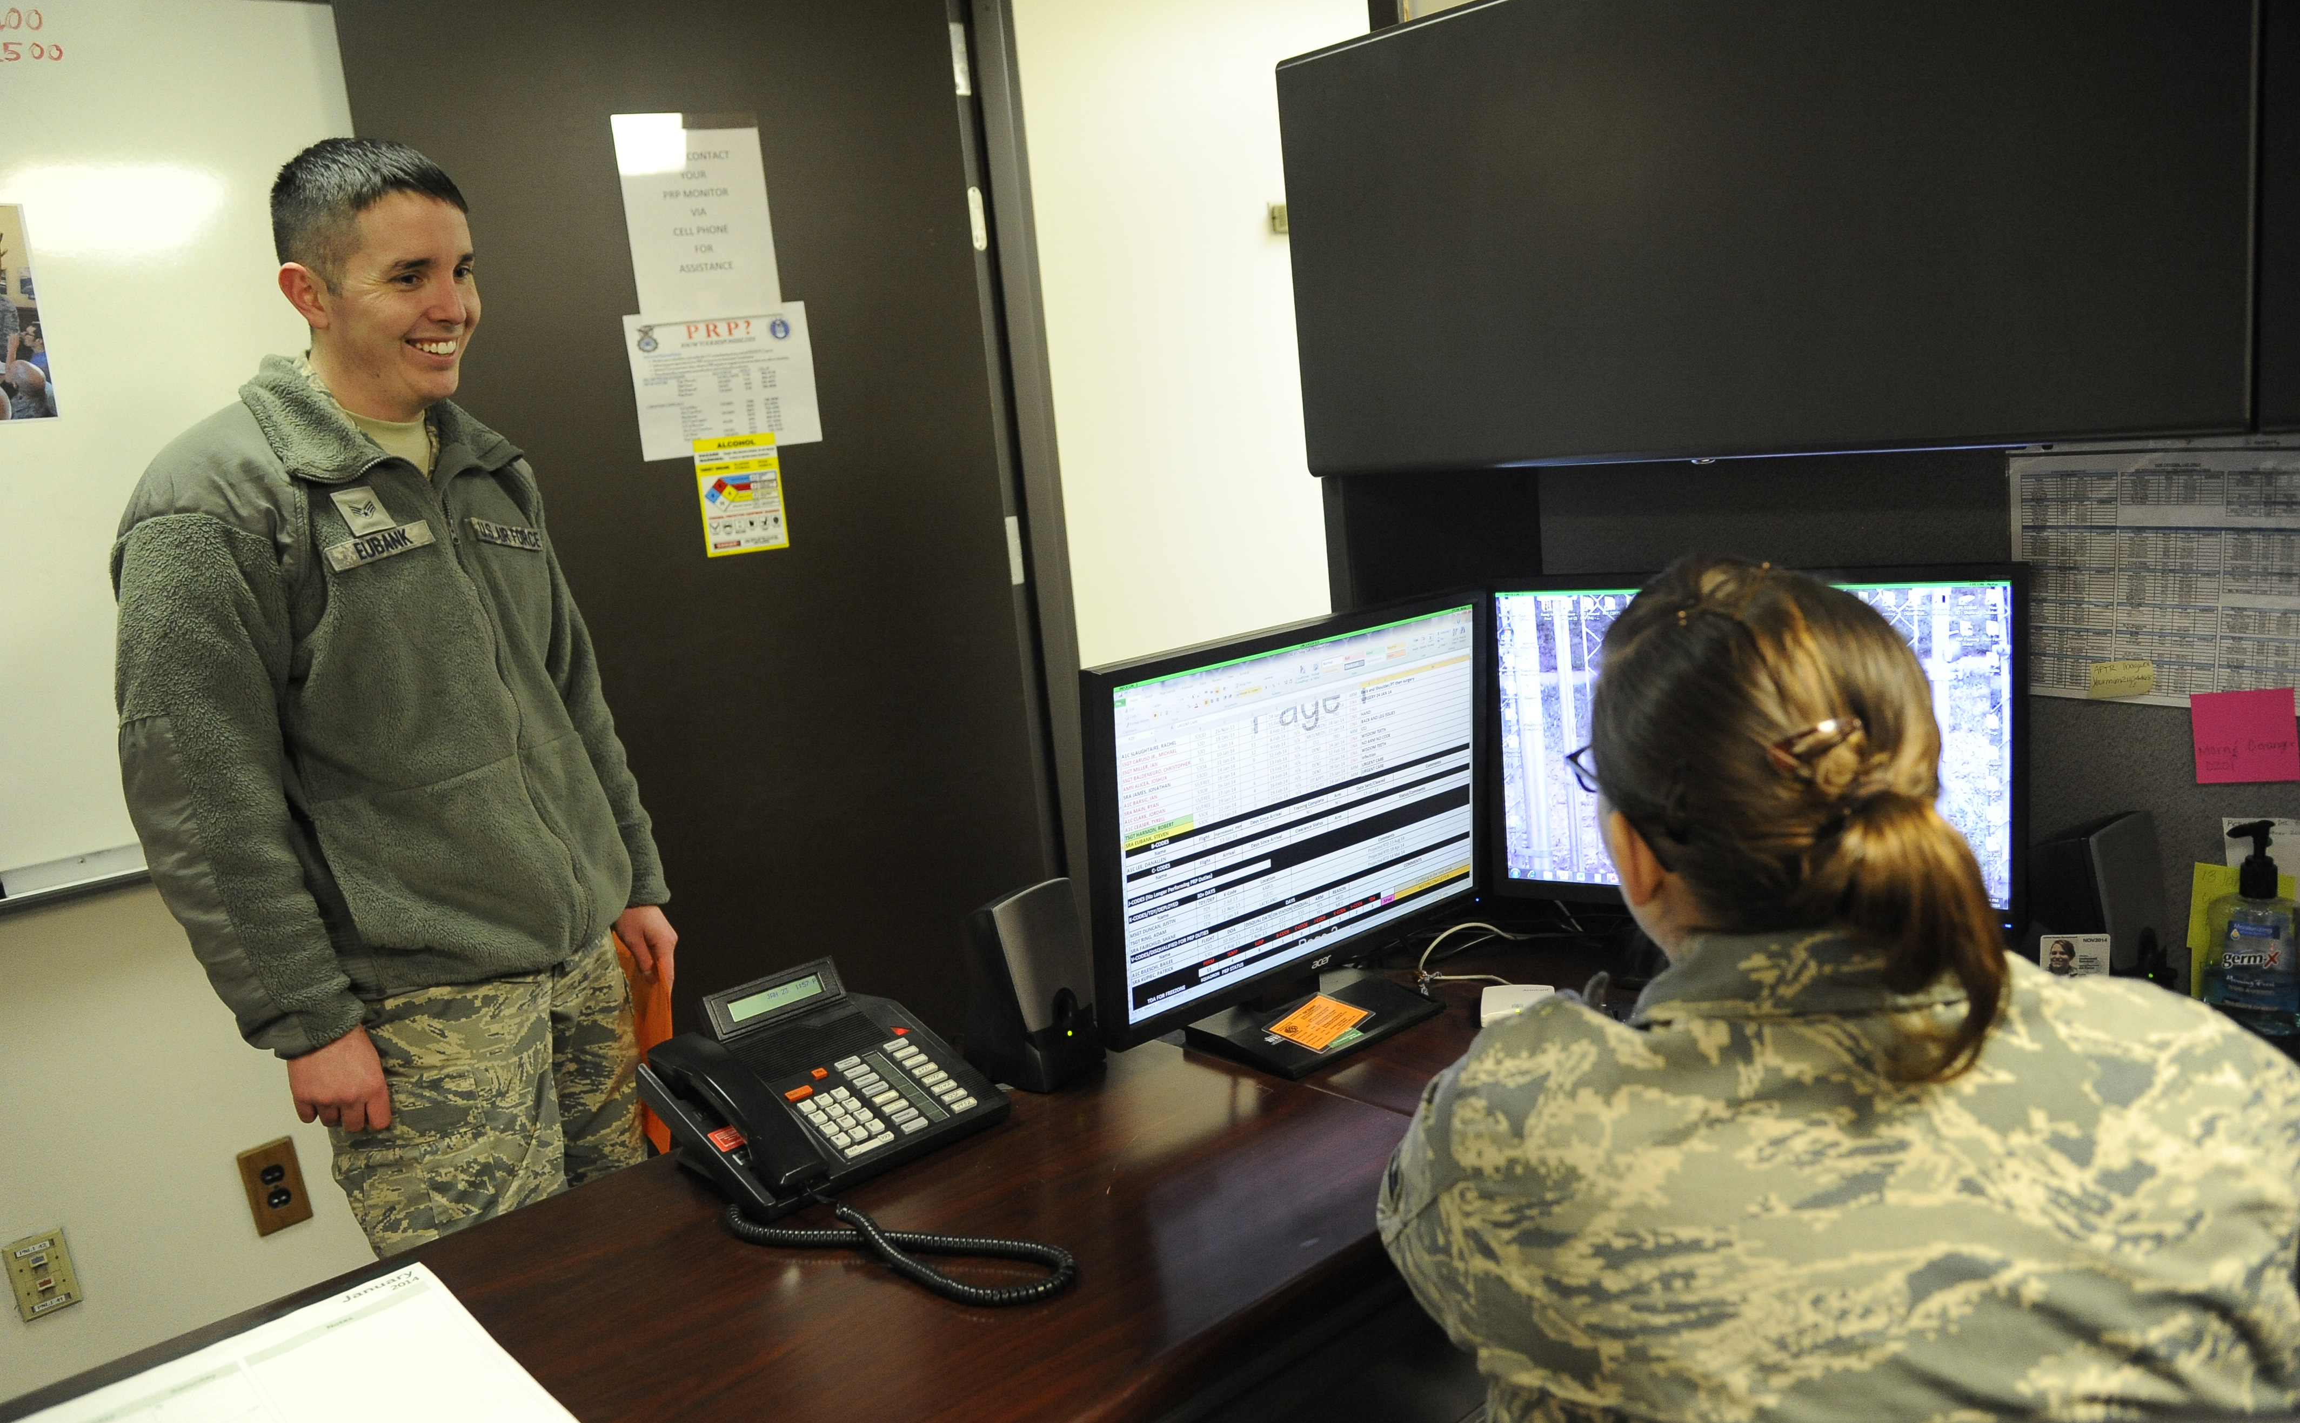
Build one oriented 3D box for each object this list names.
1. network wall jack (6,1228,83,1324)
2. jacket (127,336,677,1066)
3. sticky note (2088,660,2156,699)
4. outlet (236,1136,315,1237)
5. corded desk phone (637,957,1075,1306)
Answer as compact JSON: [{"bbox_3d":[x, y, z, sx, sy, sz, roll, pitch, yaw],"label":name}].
[{"bbox_3d":[-1.568,0.799,2.172,0.070,0.116,0.010,-14,14,-36],"label":"network wall jack"},{"bbox_3d":[-0.725,0.001,1.480,0.330,0.680,0.500,-1,12,23],"label":"jacket"},{"bbox_3d":[0.856,-0.028,1.349,0.006,0.032,0.050,-14,14,-36],"label":"sticky note"},{"bbox_3d":[-1.335,0.726,2.341,0.075,0.130,0.012,-14,14,-36],"label":"outlet"},{"bbox_3d":[-0.219,0.333,1.287,0.265,0.125,0.420,-14,14,-36],"label":"corded desk phone"}]

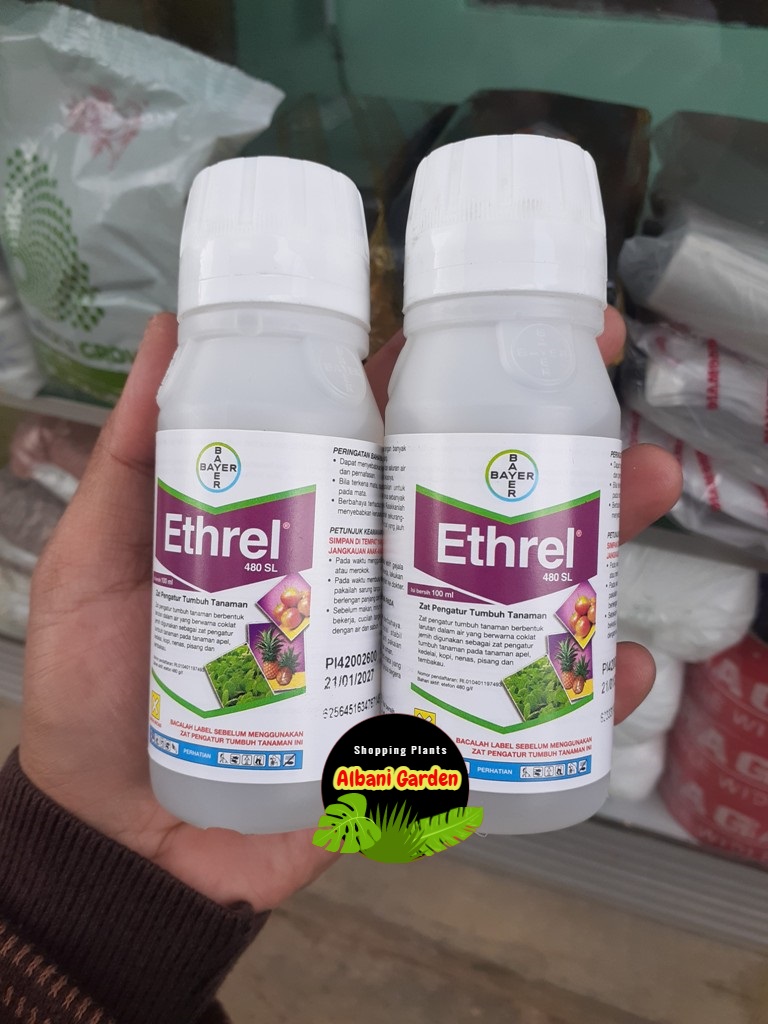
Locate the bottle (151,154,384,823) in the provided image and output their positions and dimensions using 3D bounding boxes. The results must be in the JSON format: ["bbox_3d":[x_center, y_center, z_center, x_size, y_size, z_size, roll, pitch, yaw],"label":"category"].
[{"bbox_3d":[-0.023,-0.003,0.161,0.045,0.123,0.045,1,1,0],"label":"bottle"}]

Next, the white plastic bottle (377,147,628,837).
[{"bbox_3d":[0.023,-0.005,0.156,0.045,0.122,0.045,1,2,4],"label":"white plastic bottle"}]

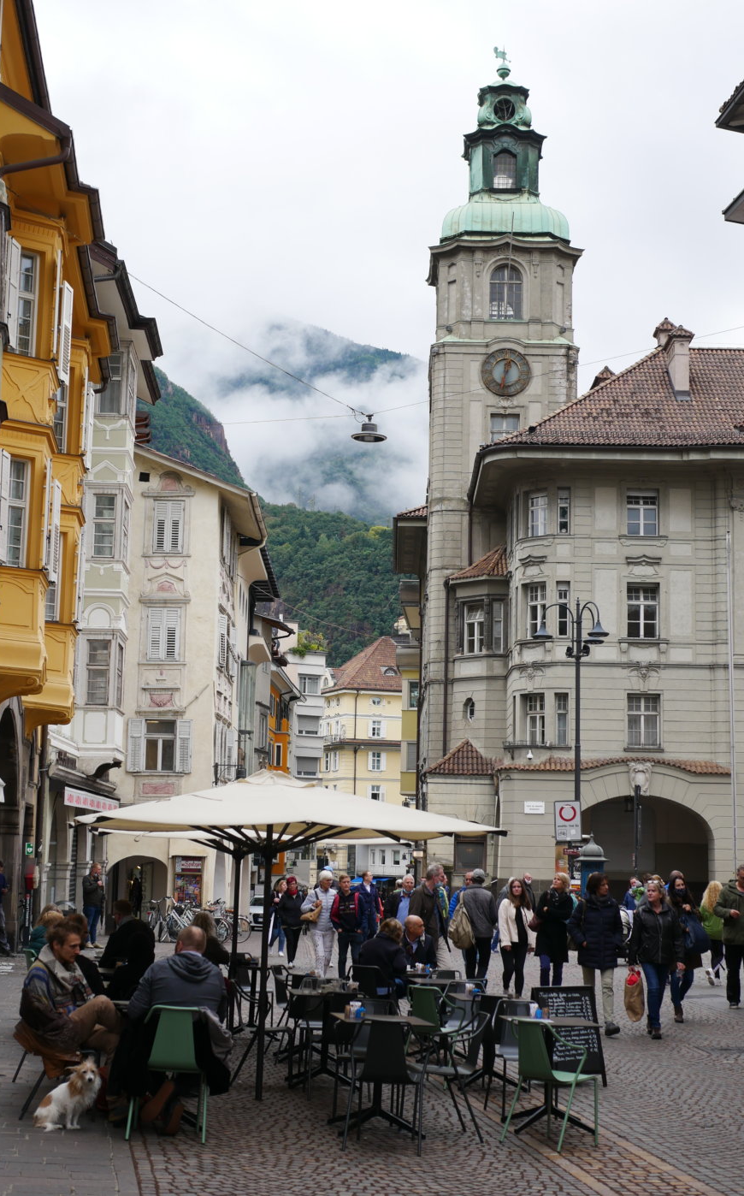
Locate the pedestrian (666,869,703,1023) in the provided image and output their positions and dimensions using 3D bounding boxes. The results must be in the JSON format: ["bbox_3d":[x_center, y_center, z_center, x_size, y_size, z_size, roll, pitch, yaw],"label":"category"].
[{"bbox_3d":[3.728,4.219,20.700,0.560,1.720,0.480,0,-9,8],"label":"pedestrian"}]

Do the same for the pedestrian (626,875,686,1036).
[{"bbox_3d":[3.109,3.930,18.850,0.600,1.690,0.450,1,-9,3],"label":"pedestrian"}]

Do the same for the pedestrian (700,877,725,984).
[{"bbox_3d":[5.566,5.442,28.200,0.470,1.650,0.470,0,-9,6],"label":"pedestrian"}]

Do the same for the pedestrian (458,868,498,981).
[{"bbox_3d":[1.517,4.741,24.600,0.520,1.760,0.380,0,-9,7],"label":"pedestrian"}]

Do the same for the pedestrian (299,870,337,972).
[{"bbox_3d":[-0.750,4.654,24.272,0.530,1.640,0.420,4,-9,-20],"label":"pedestrian"}]

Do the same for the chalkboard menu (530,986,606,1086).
[{"bbox_3d":[1.586,3.540,13.958,0.600,0.780,0.380,7,-10,-32],"label":"chalkboard menu"}]

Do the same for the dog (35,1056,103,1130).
[{"bbox_3d":[-1.931,3.146,10.950,0.410,0.430,0.240,0,-9,6],"label":"dog"}]

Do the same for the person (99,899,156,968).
[{"bbox_3d":[-2.628,3.889,18.200,0.820,1.360,0.580,-3,-10,22],"label":"person"}]

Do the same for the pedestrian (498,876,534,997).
[{"bbox_3d":[2.015,4.749,24.200,0.500,1.650,0.360,2,-9,-7],"label":"pedestrian"}]

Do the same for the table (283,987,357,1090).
[{"bbox_3d":[-0.388,3.586,14.050,0.620,0.740,0.700,2,-9,-8],"label":"table"}]

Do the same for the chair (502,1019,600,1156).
[{"bbox_3d":[1.143,3.076,10.999,0.490,0.775,0.490,10,-12,-44],"label":"chair"}]

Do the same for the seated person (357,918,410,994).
[{"bbox_3d":[0.103,3.837,17.300,0.560,1.280,0.800,-7,-12,41],"label":"seated person"}]

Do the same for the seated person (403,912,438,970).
[{"bbox_3d":[0.364,3.574,15.942,0.540,1.270,0.720,-3,-10,26],"label":"seated person"}]

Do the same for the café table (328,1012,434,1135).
[{"bbox_3d":[0.055,3.142,11.414,0.600,0.725,0.630,0,-9,10],"label":"café table"}]

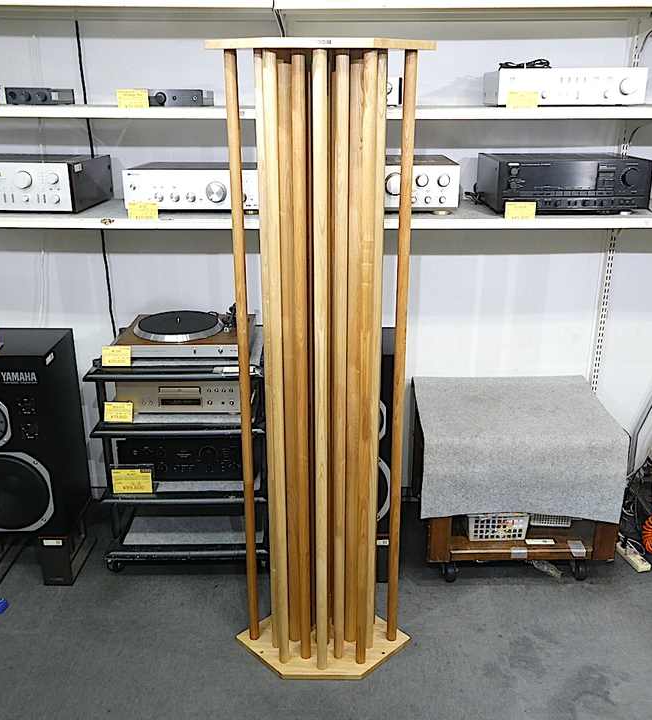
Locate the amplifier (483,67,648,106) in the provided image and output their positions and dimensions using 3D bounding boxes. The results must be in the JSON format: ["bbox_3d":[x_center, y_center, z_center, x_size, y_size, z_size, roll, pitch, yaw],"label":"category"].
[{"bbox_3d":[0.735,-0.847,2.263,0.435,0.104,0.340,1,19,3],"label":"amplifier"}]

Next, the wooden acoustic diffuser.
[{"bbox_3d":[-0.010,0.072,2.017,0.556,1.758,0.323,0,19,0],"label":"wooden acoustic diffuser"}]

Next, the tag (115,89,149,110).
[{"bbox_3d":[-0.567,-0.767,2.118,0.092,0.054,0.012,0,2,0],"label":"tag"}]

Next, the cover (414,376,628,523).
[{"bbox_3d":[0.672,0.313,2.648,0.675,0.335,0.560,1,19,4],"label":"cover"}]

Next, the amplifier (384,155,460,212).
[{"bbox_3d":[0.205,-0.580,2.402,0.430,0.156,0.380,1,19,2],"label":"amplifier"}]

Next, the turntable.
[{"bbox_3d":[-0.487,-0.112,2.594,0.466,0.128,0.390,0,19,0],"label":"turntable"}]

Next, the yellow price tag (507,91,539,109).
[{"bbox_3d":[0.580,-0.765,2.125,0.092,0.054,0.012,0,2,0],"label":"yellow price tag"}]

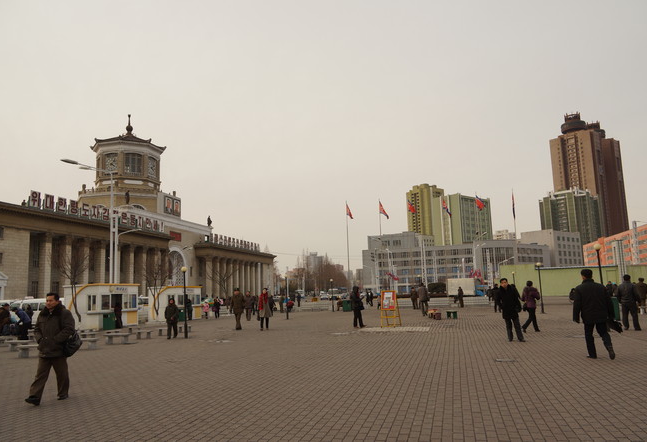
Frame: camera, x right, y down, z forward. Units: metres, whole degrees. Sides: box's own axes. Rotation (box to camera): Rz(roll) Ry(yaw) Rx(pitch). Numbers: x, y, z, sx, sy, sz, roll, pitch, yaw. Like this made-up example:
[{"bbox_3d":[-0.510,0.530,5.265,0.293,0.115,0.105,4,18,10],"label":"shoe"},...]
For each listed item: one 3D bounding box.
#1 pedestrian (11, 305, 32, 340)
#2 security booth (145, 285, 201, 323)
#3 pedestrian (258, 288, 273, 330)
[{"bbox_3d":[-12.354,4.197,20.400,0.720,1.360,0.480,-4,-8,14],"label":"pedestrian"},{"bbox_3d":[-9.813,5.538,33.213,2.220,2.200,3.240,-4,-8,14],"label":"security booth"},{"bbox_3d":[-2.417,3.651,20.618,0.580,1.700,0.420,-2,-8,-2],"label":"pedestrian"}]

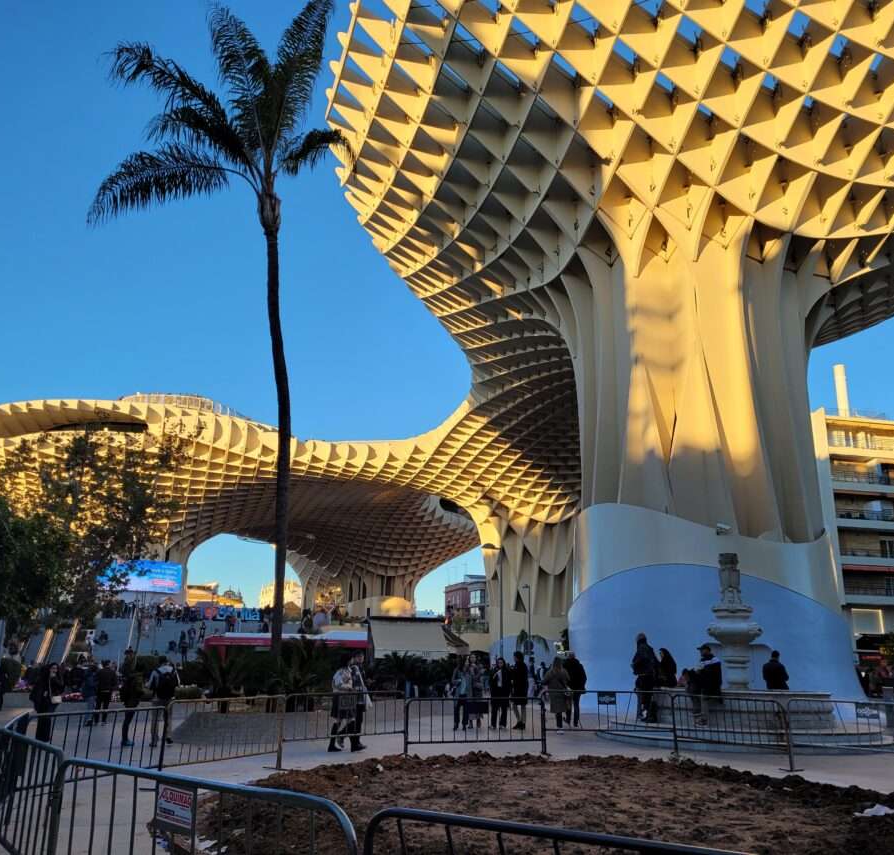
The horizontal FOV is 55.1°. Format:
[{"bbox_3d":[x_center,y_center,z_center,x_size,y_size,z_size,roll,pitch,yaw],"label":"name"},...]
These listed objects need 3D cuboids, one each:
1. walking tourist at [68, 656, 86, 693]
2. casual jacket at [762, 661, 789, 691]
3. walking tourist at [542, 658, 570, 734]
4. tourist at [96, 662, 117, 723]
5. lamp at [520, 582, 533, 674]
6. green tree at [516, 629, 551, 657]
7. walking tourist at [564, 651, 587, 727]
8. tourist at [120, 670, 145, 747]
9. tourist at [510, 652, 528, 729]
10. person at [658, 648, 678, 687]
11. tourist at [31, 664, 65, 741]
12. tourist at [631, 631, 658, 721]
[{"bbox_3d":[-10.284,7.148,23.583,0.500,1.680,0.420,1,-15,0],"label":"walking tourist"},{"bbox_3d":[7.133,5.416,18.669,0.580,0.660,0.320,-3,-17,13],"label":"casual jacket"},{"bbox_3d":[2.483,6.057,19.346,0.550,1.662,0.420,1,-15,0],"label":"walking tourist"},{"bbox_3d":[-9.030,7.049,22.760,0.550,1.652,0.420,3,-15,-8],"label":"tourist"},{"bbox_3d":[4.475,11.752,48.389,0.600,5.691,0.200,1,-15,0],"label":"lamp"},{"bbox_3d":[4.031,11.086,40.038,1.800,3.200,1.800,1,-16,0],"label":"green tree"},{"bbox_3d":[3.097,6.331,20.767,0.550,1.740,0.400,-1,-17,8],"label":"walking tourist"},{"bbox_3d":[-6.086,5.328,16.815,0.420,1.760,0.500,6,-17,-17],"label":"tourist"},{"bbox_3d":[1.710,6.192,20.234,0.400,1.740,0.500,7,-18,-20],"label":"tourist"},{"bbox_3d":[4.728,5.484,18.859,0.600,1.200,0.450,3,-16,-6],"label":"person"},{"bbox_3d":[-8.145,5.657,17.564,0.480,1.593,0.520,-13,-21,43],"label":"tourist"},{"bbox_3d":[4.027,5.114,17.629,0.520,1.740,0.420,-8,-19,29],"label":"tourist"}]

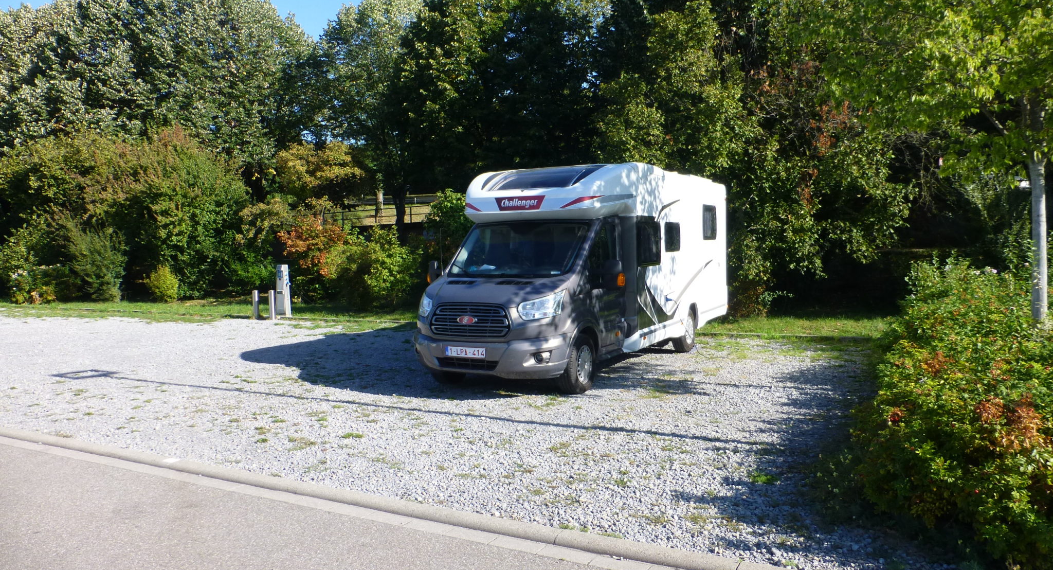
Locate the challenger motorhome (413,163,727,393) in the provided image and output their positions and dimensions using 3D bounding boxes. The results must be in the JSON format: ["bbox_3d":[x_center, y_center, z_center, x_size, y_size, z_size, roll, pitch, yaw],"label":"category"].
[{"bbox_3d":[0.993,-0.302,10.992,2.400,2.880,6.950,0,3,29],"label":"challenger motorhome"}]

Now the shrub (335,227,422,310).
[{"bbox_3d":[-4.699,-0.619,22.634,2.600,2.600,2.300,-2,3,-12],"label":"shrub"}]

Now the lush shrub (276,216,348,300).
[{"bbox_3d":[-7.229,-0.925,24.420,2.400,2.950,2.300,-2,3,-16],"label":"lush shrub"}]

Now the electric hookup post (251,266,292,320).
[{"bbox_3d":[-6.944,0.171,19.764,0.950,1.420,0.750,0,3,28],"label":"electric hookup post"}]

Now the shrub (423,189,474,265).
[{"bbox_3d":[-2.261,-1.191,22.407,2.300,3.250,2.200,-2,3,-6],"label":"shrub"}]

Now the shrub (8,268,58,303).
[{"bbox_3d":[-19.639,0.015,28.964,1.500,1.400,1.300,-3,4,-34],"label":"shrub"}]

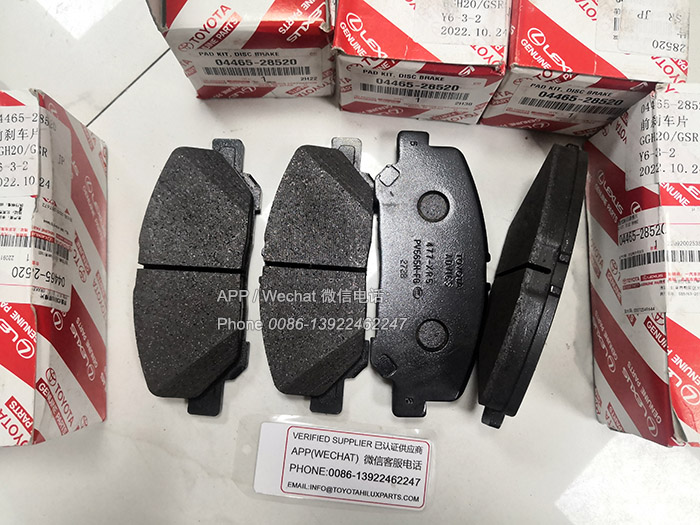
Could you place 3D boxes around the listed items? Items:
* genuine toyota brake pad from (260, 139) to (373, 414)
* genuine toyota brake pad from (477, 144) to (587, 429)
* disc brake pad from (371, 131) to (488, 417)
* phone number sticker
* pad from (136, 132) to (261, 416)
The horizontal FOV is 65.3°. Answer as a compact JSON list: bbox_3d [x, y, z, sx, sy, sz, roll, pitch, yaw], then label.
[{"bbox_3d":[-0.017,0.003,0.301,0.062,0.018,0.155,4,81,0],"label":"genuine toyota brake pad"},{"bbox_3d":[0.086,0.007,0.266,0.017,0.062,0.147,18,83,3],"label":"genuine toyota brake pad"},{"bbox_3d":[0.044,0.005,0.302,0.062,0.018,0.155,2,81,-1],"label":"disc brake pad"},{"bbox_3d":[-0.004,0.109,0.293,0.093,0.002,0.037,6,81,0],"label":"phone number sticker"},{"bbox_3d":[-0.083,0.004,0.300,0.062,0.018,0.155,3,81,0],"label":"pad"}]

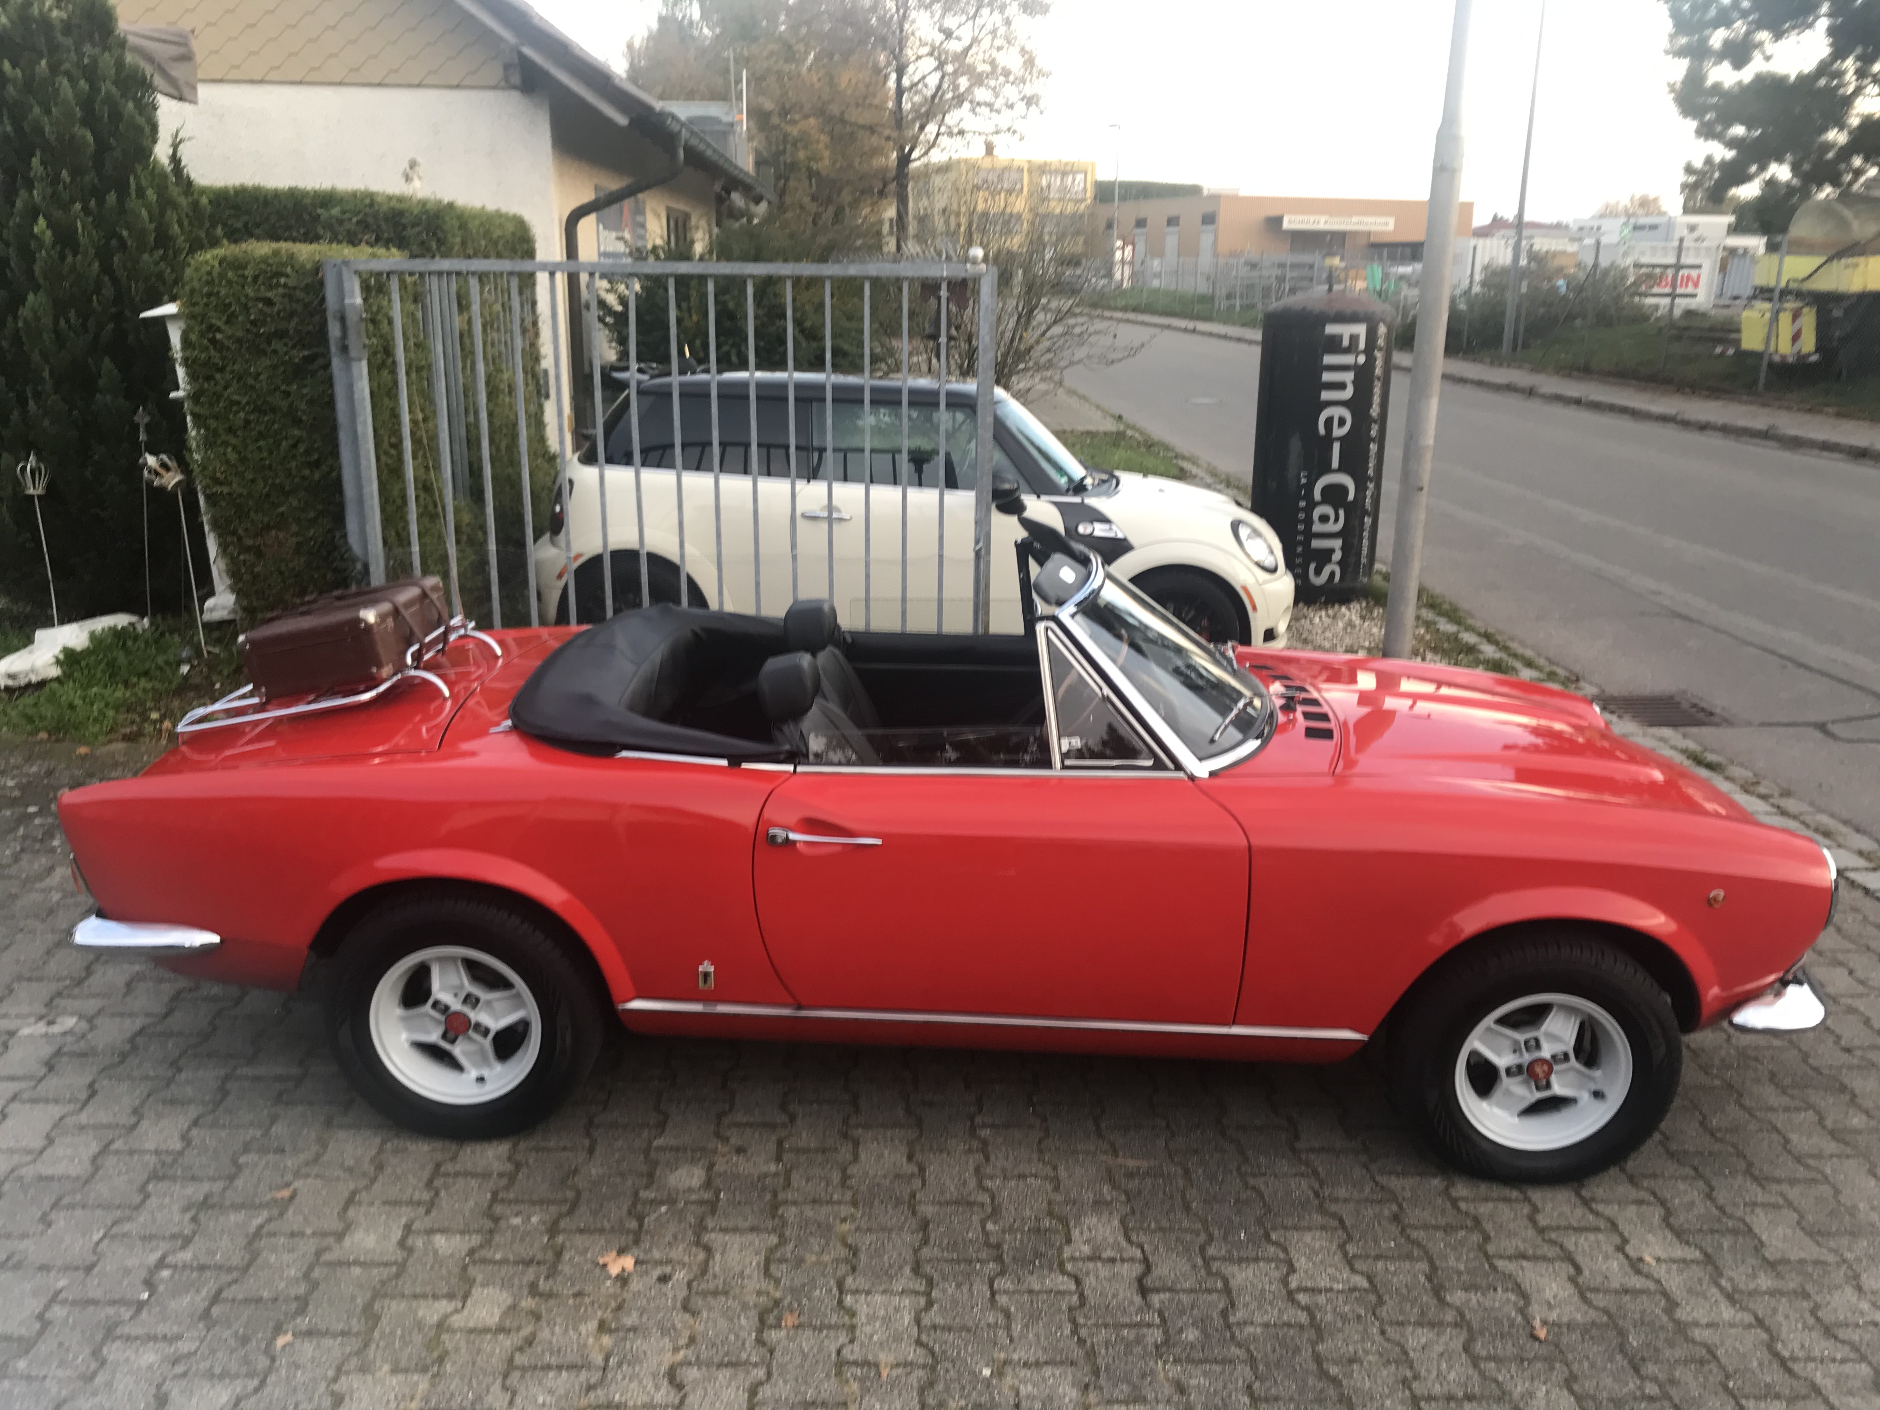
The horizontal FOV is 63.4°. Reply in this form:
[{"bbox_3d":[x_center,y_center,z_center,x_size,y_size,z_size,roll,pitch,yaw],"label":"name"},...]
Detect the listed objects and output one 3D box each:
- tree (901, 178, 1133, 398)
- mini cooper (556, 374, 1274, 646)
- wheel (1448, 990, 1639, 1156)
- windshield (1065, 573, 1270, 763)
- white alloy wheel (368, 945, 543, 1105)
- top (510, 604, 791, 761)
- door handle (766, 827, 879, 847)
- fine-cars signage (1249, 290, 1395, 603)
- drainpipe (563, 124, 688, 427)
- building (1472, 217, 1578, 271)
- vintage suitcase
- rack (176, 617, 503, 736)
[{"bbox_3d":[0.808,-4.079,16.070,2.442,2.757,2.319,1,16,3],"label":"tree"},{"bbox_3d":[-0.030,-0.931,7.483,3.710,1.410,1.720,1,16,1],"label":"mini cooper"},{"bbox_3d":[1.259,0.748,3.242,0.366,0.366,0.170,2,15,1],"label":"wheel"},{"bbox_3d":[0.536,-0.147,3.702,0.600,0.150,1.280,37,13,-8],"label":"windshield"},{"bbox_3d":[-1.018,0.657,3.274,0.366,0.366,0.170,2,15,1],"label":"white alloy wheel"},{"bbox_3d":[-0.626,-0.095,3.744,0.690,0.180,1.480,2,15,1],"label":"top"},{"bbox_3d":[-0.229,0.261,2.990,0.226,0.034,0.045,2,15,1],"label":"door handle"},{"bbox_3d":[2.311,-1.562,9.133,0.780,1.770,0.780,-2,16,-8],"label":"fine-cars signage"},{"bbox_3d":[-2.059,-2.453,10.277,0.845,2.752,0.120,0,16,-3],"label":"drainpipe"},{"bbox_3d":[35.815,-27.256,94.302,9.000,5.000,9.000,2,16,6],"label":"building"},{"bbox_3d":[-1.456,-0.177,3.774,0.305,0.170,0.450,-9,14,4],"label":"vintage suitcase"},{"bbox_3d":[-1.442,-0.079,3.768,0.620,0.160,0.640,-6,14,3],"label":"rack"}]

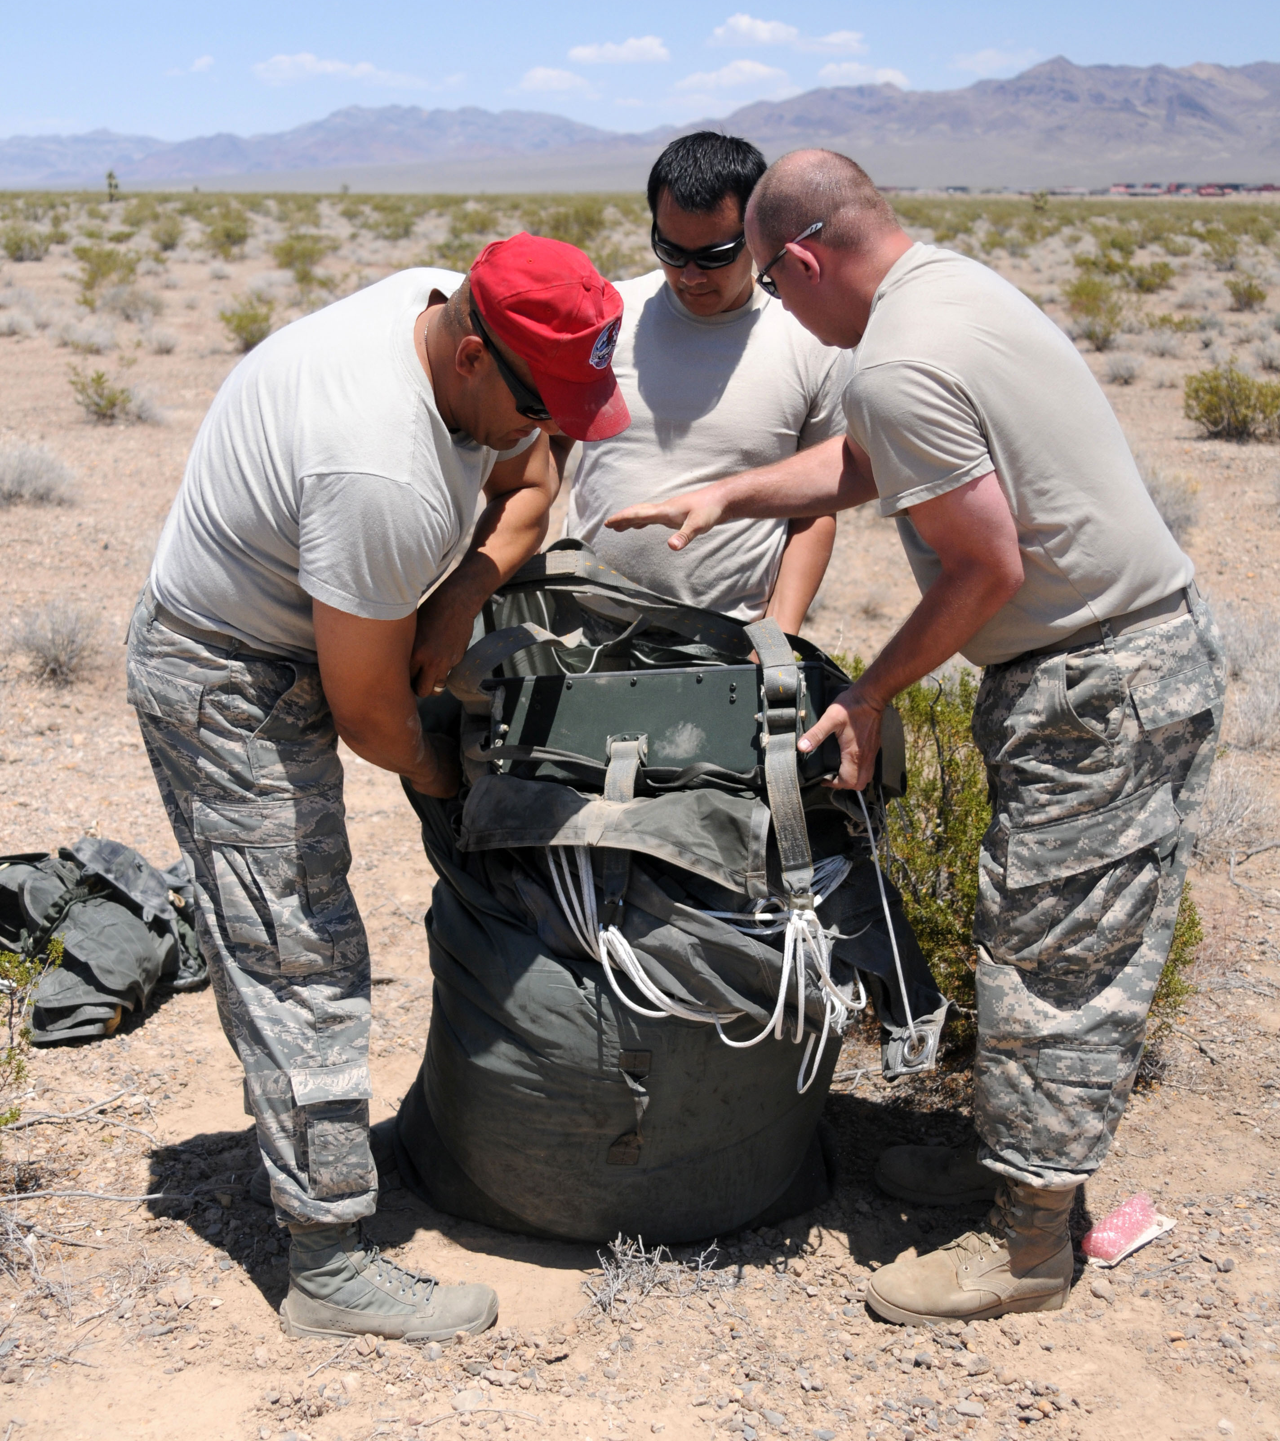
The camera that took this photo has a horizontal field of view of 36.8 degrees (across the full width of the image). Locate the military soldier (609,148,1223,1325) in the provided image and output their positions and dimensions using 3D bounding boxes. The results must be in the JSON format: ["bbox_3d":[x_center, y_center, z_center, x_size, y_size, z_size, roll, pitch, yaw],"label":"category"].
[{"bbox_3d":[0.380,0.025,2.847,0.880,1.650,0.580,5,16,19],"label":"military soldier"}]

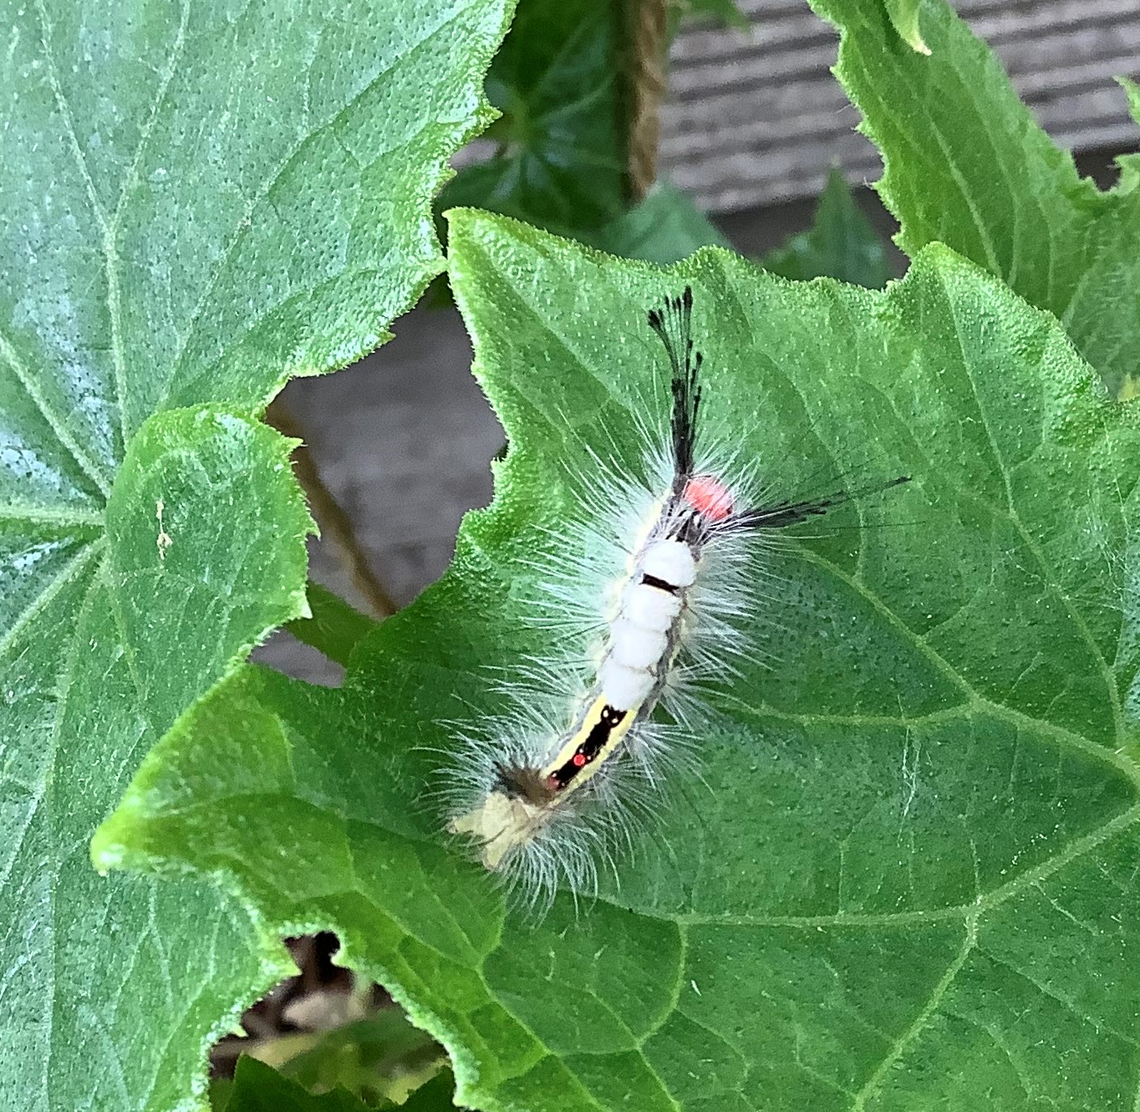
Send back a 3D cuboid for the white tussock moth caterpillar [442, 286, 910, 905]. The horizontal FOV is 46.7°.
[{"bbox_3d":[0.006,0.004,0.101,0.025,0.014,0.047,29,81,6],"label":"white tussock moth caterpillar"}]

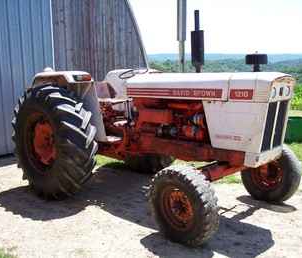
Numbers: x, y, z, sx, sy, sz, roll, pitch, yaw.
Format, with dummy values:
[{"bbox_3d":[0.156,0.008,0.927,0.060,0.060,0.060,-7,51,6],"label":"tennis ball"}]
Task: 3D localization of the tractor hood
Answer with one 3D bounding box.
[{"bbox_3d":[0.568,-0.492,4.526,1.975,0.310,0.520,5,9,43],"label":"tractor hood"}]

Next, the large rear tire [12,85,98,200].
[{"bbox_3d":[-1.353,0.168,5.315,1.531,1.531,0.440,5,9,43],"label":"large rear tire"}]

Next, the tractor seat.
[{"bbox_3d":[-0.774,-0.527,5.780,0.450,0.410,0.480,5,9,43],"label":"tractor seat"}]

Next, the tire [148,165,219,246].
[{"bbox_3d":[0.295,0.729,3.693,0.215,0.755,0.755,-7,10,-43],"label":"tire"}]

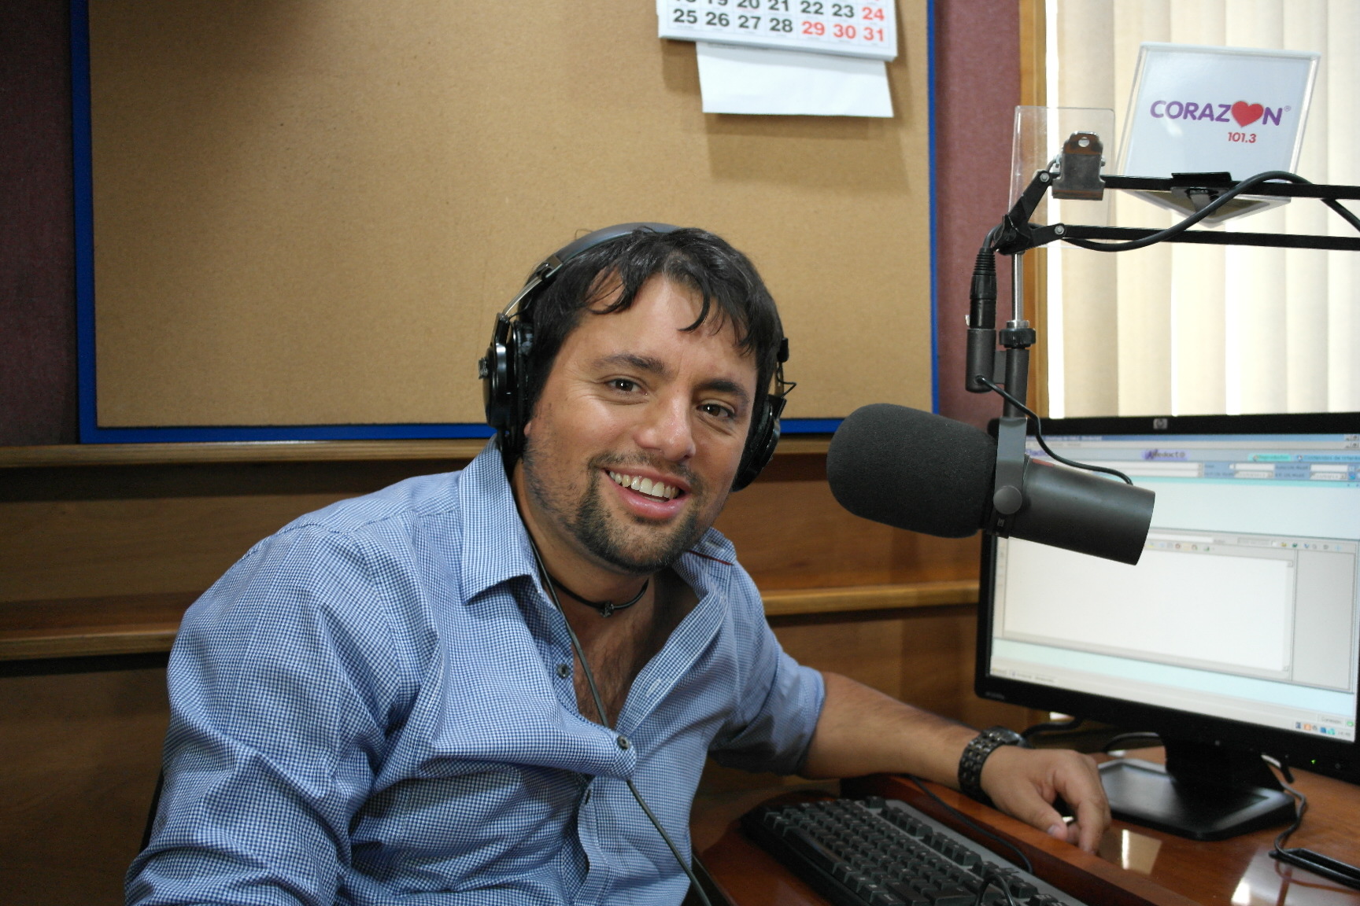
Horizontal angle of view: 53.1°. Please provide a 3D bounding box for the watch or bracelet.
[{"bbox_3d":[0.293,0.290,1.252,0.041,0.066,0.071,11,-15,47],"label":"watch or bracelet"}]

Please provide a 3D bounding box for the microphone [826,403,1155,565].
[{"bbox_3d":[0.238,0.026,1.066,0.250,0.099,0.097,14,5,13],"label":"microphone"}]

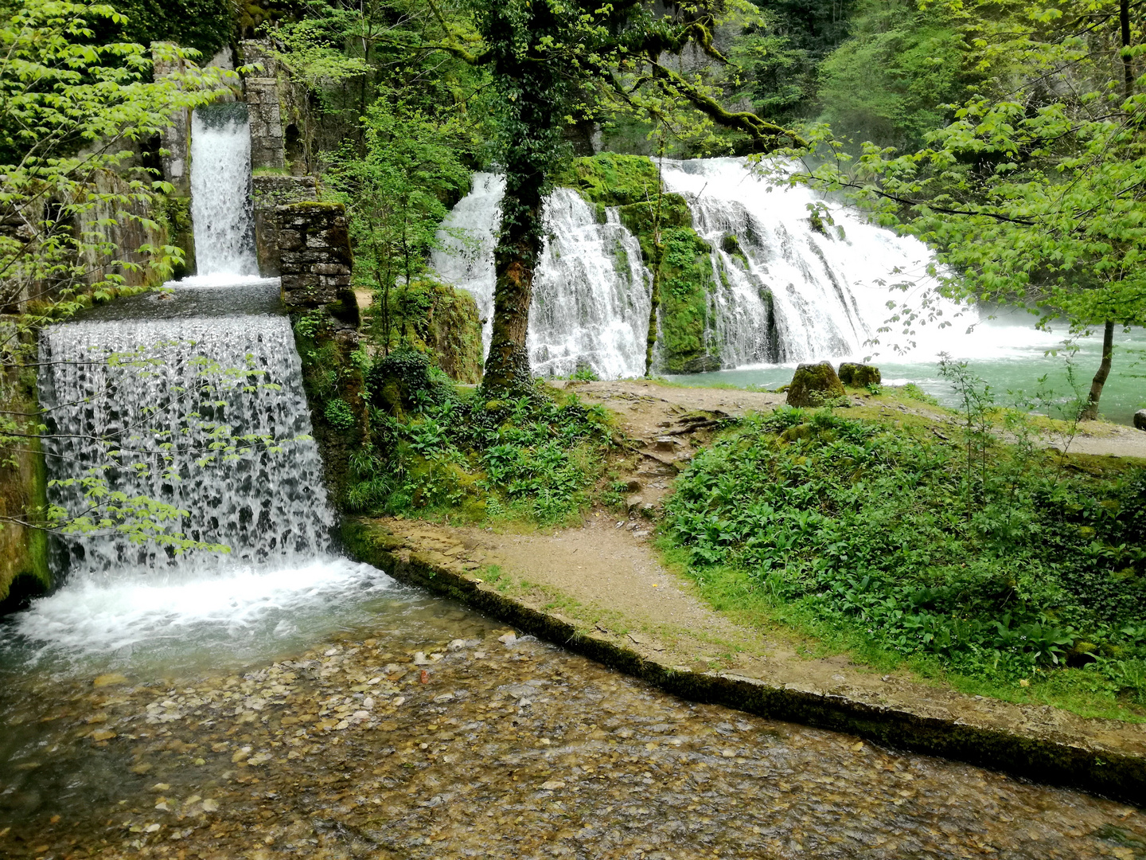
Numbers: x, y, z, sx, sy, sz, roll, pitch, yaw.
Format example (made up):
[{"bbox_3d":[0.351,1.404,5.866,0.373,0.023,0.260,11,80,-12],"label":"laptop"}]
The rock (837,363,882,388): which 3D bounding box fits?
[{"bbox_3d":[4.806,-0.920,15.000,0.676,0.344,0.620,3,10,18],"label":"rock"}]

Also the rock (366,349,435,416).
[{"bbox_3d":[-2.469,-0.690,12.800,0.921,0.881,0.900,-2,10,-11],"label":"rock"}]

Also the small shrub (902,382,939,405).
[{"bbox_3d":[5.440,-0.577,14.000,0.513,0.291,0.500,4,11,21],"label":"small shrub"}]

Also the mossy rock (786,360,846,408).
[{"bbox_3d":[3.314,-0.630,12.200,0.740,0.549,0.750,3,10,15],"label":"mossy rock"}]

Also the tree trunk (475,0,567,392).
[{"bbox_3d":[-0.713,-3.135,12.700,1.175,5.297,1.000,-1,10,-3],"label":"tree trunk"}]

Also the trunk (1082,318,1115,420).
[{"bbox_3d":[7.745,-0.888,13.200,0.294,1.437,0.350,6,12,30],"label":"trunk"}]

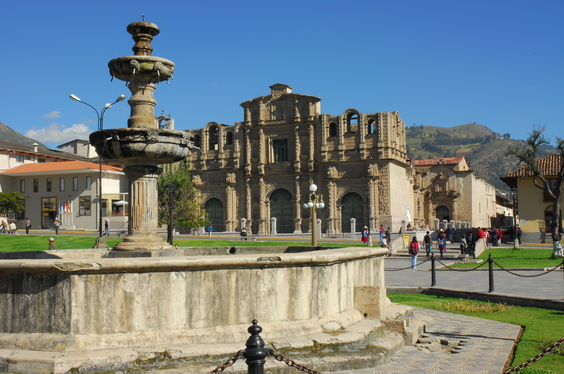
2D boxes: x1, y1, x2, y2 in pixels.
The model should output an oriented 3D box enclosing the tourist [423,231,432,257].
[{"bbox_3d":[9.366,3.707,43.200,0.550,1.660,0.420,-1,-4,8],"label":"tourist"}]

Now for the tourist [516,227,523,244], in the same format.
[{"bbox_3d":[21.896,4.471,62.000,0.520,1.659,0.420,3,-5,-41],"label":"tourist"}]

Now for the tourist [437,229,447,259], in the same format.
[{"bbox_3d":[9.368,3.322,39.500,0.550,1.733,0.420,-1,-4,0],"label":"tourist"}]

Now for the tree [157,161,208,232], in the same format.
[{"bbox_3d":[-8.471,1.124,54.000,5.200,6.700,5.200,-3,-5,24],"label":"tree"}]

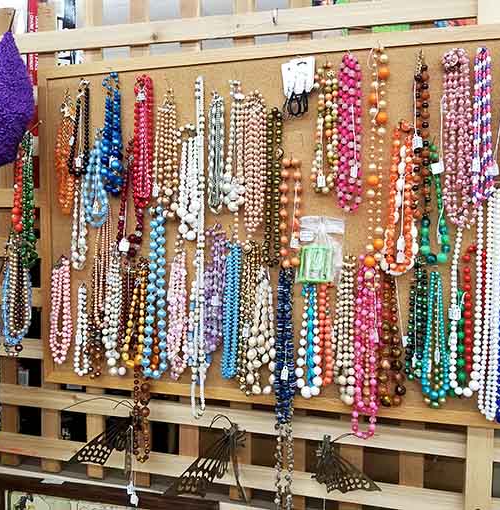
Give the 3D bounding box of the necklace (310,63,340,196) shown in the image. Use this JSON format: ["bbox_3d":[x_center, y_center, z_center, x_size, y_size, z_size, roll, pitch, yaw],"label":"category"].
[{"bbox_3d":[0.123,-0.208,0.837,0.044,0.217,0.022,1,3,16],"label":"necklace"}]

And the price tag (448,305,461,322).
[{"bbox_3d":[0.312,0.088,0.776,0.018,0.025,0.003,1,3,16],"label":"price tag"}]

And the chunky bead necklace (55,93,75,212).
[{"bbox_3d":[-0.351,-0.195,0.972,0.040,0.236,0.025,1,3,16],"label":"chunky bead necklace"}]

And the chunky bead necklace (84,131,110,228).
[{"bbox_3d":[-0.281,-0.139,0.939,0.046,0.179,0.025,1,3,16],"label":"chunky bead necklace"}]

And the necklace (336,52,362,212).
[{"bbox_3d":[0.159,-0.194,0.809,0.030,0.251,0.030,1,3,16],"label":"necklace"}]

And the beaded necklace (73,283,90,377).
[{"bbox_3d":[-0.325,0.144,0.986,0.034,0.183,0.015,1,3,16],"label":"beaded necklace"}]

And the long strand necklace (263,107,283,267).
[{"bbox_3d":[0.039,-0.114,0.856,0.027,0.265,0.013,1,3,16],"label":"long strand necklace"}]

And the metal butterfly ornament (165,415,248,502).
[{"bbox_3d":[-0.078,0.360,0.902,0.142,0.150,0.090,1,3,16],"label":"metal butterfly ornament"}]

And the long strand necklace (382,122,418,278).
[{"bbox_3d":[0.232,-0.089,0.798,0.047,0.240,0.020,1,3,16],"label":"long strand necklace"}]

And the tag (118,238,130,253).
[{"bbox_3d":[-0.226,-0.018,0.922,0.023,0.024,0.003,1,3,16],"label":"tag"}]

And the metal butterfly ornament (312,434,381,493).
[{"bbox_3d":[0.158,0.344,0.839,0.110,0.101,0.070,1,3,16],"label":"metal butterfly ornament"}]

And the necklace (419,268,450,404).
[{"bbox_3d":[0.288,0.132,0.793,0.034,0.215,0.020,1,3,16],"label":"necklace"}]

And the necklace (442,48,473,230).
[{"bbox_3d":[0.319,-0.175,0.781,0.043,0.275,0.028,1,3,16],"label":"necklace"}]

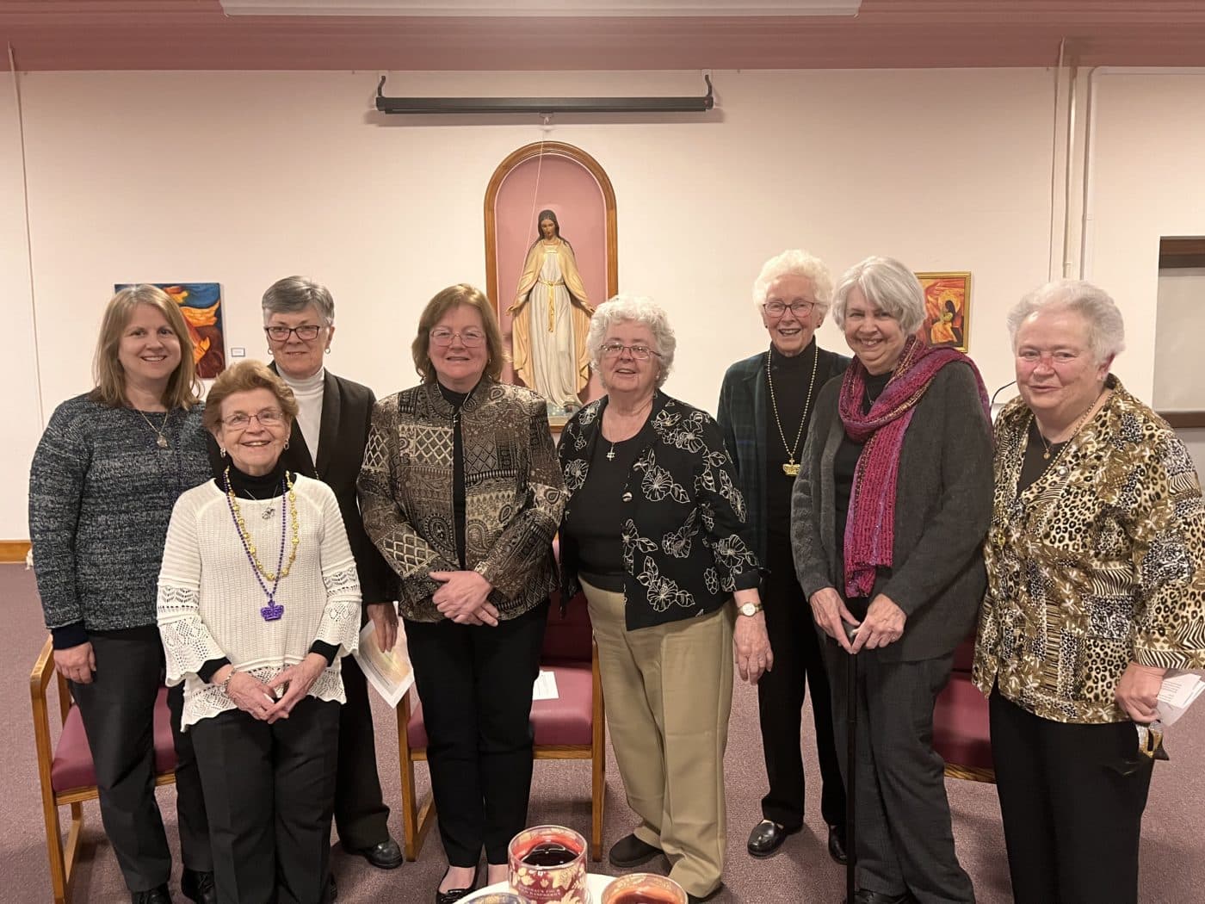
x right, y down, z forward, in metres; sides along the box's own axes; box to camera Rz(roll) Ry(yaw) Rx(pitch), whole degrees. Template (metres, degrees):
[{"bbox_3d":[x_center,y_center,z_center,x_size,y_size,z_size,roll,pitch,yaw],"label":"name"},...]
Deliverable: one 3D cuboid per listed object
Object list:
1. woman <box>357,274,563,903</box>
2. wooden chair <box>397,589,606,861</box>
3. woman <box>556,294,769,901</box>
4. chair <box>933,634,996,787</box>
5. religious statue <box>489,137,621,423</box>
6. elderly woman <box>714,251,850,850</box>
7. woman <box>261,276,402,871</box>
[{"bbox_3d":[-0.356,0.371,2.484,0.550,1.646,0.380,-1,6,-3],"label":"woman"},{"bbox_3d":[-0.292,0.746,2.852,0.575,0.820,0.570,-1,6,1],"label":"wooden chair"},{"bbox_3d":[0.163,0.383,2.486,0.540,1.607,0.400,1,7,18],"label":"woman"},{"bbox_3d":[1.124,0.748,2.639,0.575,0.820,0.570,2,7,21],"label":"chair"},{"bbox_3d":[-0.359,-1.175,6.612,0.961,2.084,0.350,-1,6,-2],"label":"religious statue"},{"bbox_3d":[0.542,0.295,2.638,0.500,1.738,0.360,0,6,10],"label":"elderly woman"},{"bbox_3d":[-0.830,0.345,2.621,0.500,1.683,0.360,-1,6,-5],"label":"woman"}]

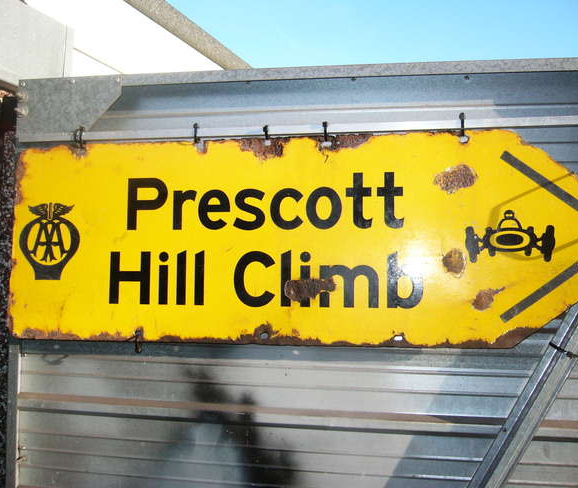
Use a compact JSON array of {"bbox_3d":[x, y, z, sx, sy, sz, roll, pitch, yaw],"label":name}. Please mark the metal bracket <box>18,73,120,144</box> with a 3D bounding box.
[{"bbox_3d":[-0.381,-0.234,1.141,0.196,0.107,0.015,0,-4,10],"label":"metal bracket"}]

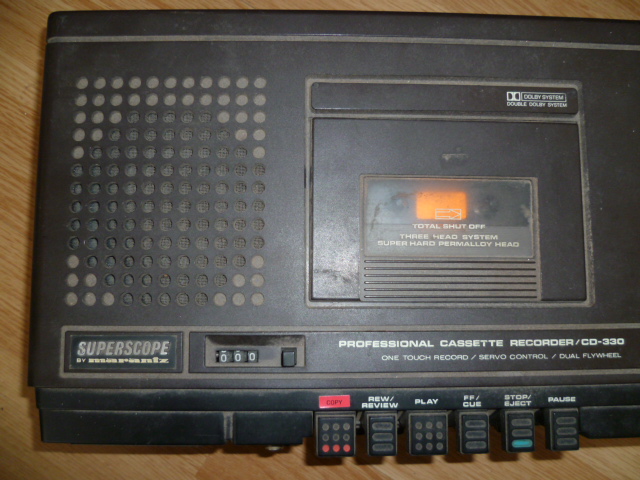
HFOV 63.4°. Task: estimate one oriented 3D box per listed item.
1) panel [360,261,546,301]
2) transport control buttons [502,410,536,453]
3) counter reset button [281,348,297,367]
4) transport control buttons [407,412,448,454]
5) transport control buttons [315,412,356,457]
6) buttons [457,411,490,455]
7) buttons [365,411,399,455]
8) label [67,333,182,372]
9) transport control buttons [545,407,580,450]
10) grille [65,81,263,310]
[{"bbox_3d":[0.057,0.018,0.223,0.078,0.003,0.018,0,85,-1],"label":"panel"},{"bbox_3d":[0.087,0.084,0.230,0.014,0.008,0.018,0,85,-1],"label":"transport control buttons"},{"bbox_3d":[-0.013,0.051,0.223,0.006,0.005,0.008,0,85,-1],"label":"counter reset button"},{"bbox_3d":[0.047,0.084,0.229,0.018,0.008,0.018,0,85,-1],"label":"transport control buttons"},{"bbox_3d":[0.007,0.085,0.228,0.018,0.008,0.019,0,85,-1],"label":"transport control buttons"},{"bbox_3d":[0.067,0.084,0.229,0.014,0.008,0.019,0,85,-1],"label":"buttons"},{"bbox_3d":[0.027,0.085,0.228,0.013,0.008,0.019,0,85,-1],"label":"buttons"},{"bbox_3d":[-0.082,0.048,0.219,0.049,0.002,0.017,0,85,-1],"label":"label"},{"bbox_3d":[0.107,0.083,0.230,0.014,0.008,0.018,0,85,-1],"label":"transport control buttons"},{"bbox_3d":[-0.066,-0.022,0.227,0.087,0.005,0.102,0,85,-1],"label":"grille"}]

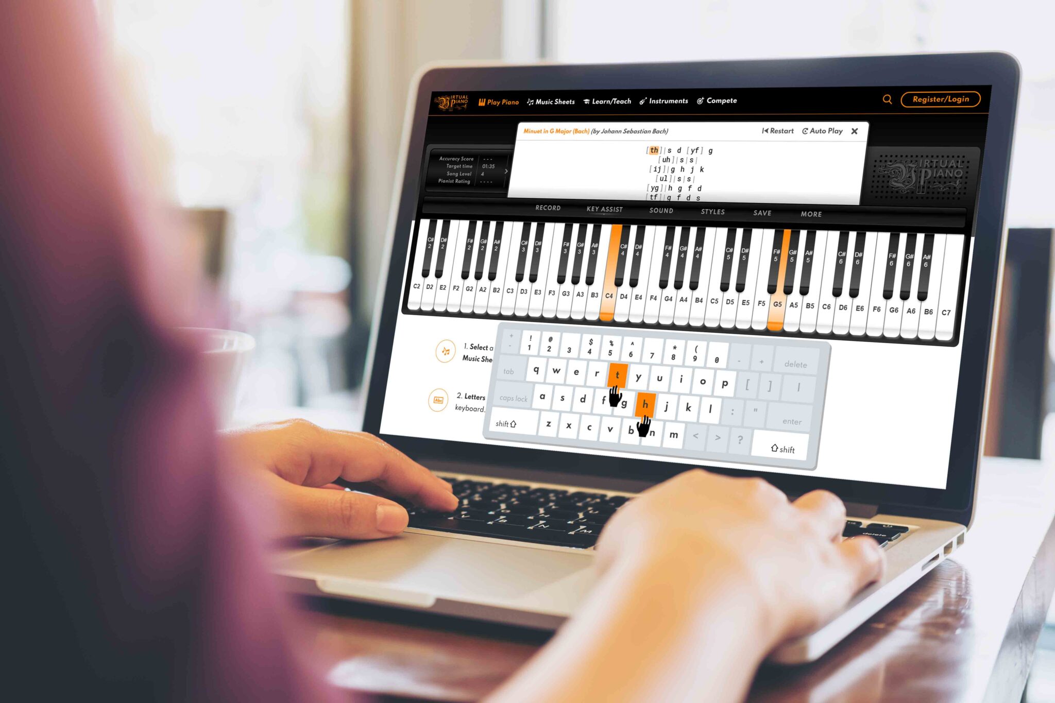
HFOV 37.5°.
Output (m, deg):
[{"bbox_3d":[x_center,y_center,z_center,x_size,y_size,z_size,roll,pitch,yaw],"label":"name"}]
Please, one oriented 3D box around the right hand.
[{"bbox_3d":[0.068,0.062,0.510,0.087,0.053,0.150,3,6,25],"label":"right hand"}]

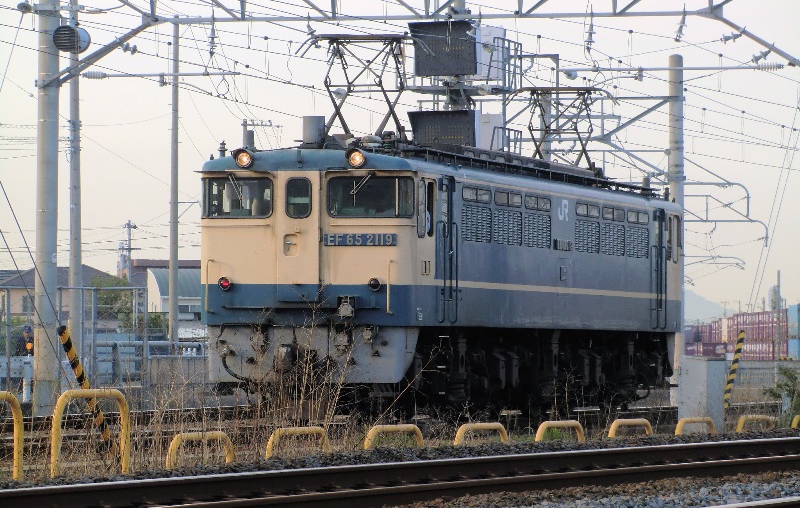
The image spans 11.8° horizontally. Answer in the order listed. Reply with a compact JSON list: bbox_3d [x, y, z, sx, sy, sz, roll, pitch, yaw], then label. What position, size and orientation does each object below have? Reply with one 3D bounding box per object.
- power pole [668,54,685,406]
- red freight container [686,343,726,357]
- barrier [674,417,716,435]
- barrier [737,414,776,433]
[{"bbox_3d":[5.784,-0.513,81.062,0.310,7.292,0.310,0,-1,4],"label":"power pole"},{"bbox_3d":[37.095,12.023,469.970,5.200,2.500,2.450,0,-1,5],"label":"red freight container"},{"bbox_3d":[3.262,1.960,42.795,0.070,0.320,1.200,0,-2,26],"label":"barrier"},{"bbox_3d":[4.083,2.012,44.471,0.070,0.320,1.200,0,-2,26],"label":"barrier"}]

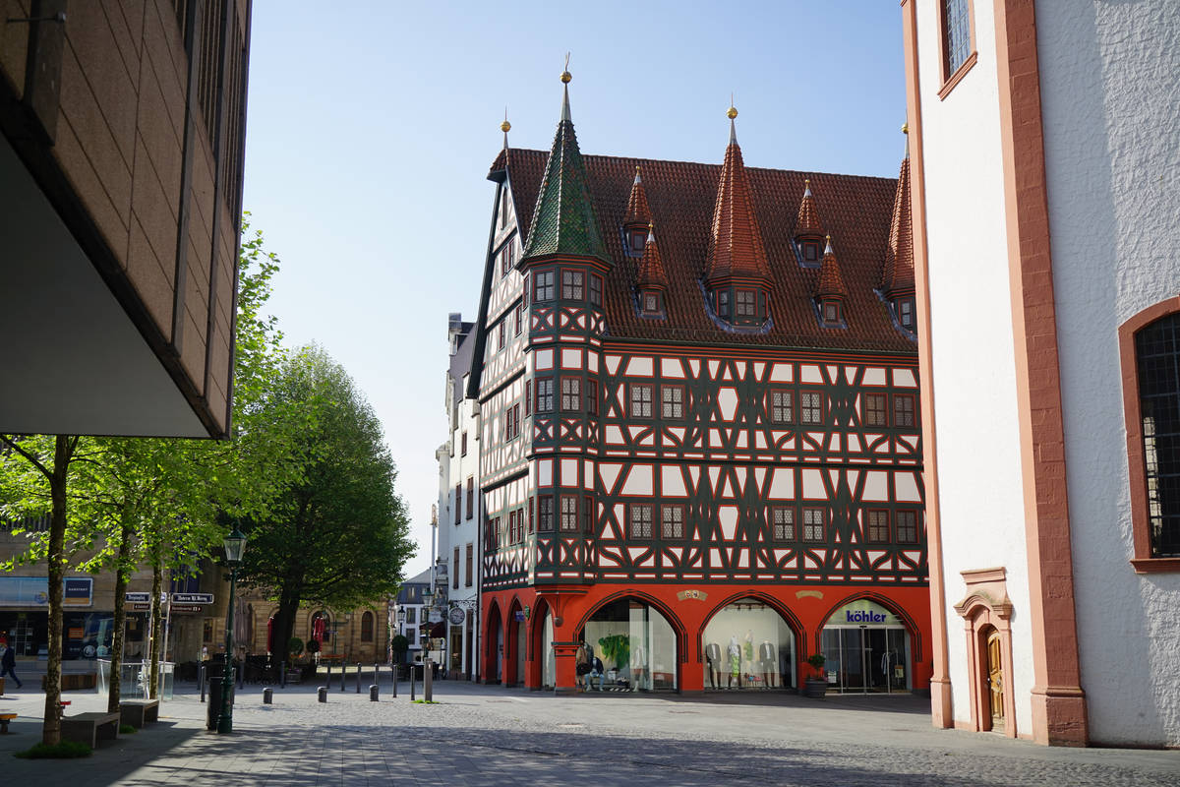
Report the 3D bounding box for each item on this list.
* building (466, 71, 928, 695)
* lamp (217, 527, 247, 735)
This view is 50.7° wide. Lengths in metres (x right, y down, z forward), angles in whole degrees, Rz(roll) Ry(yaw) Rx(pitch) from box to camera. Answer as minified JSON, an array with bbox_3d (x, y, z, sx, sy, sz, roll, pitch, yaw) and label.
[{"bbox_3d":[4.778,0.235,48.749,16.500,21.765,10.000,2,-11,-12],"label":"building"},{"bbox_3d":[-6.834,4.434,23.653,0.400,3.835,0.400,0,-11,0],"label":"lamp"}]

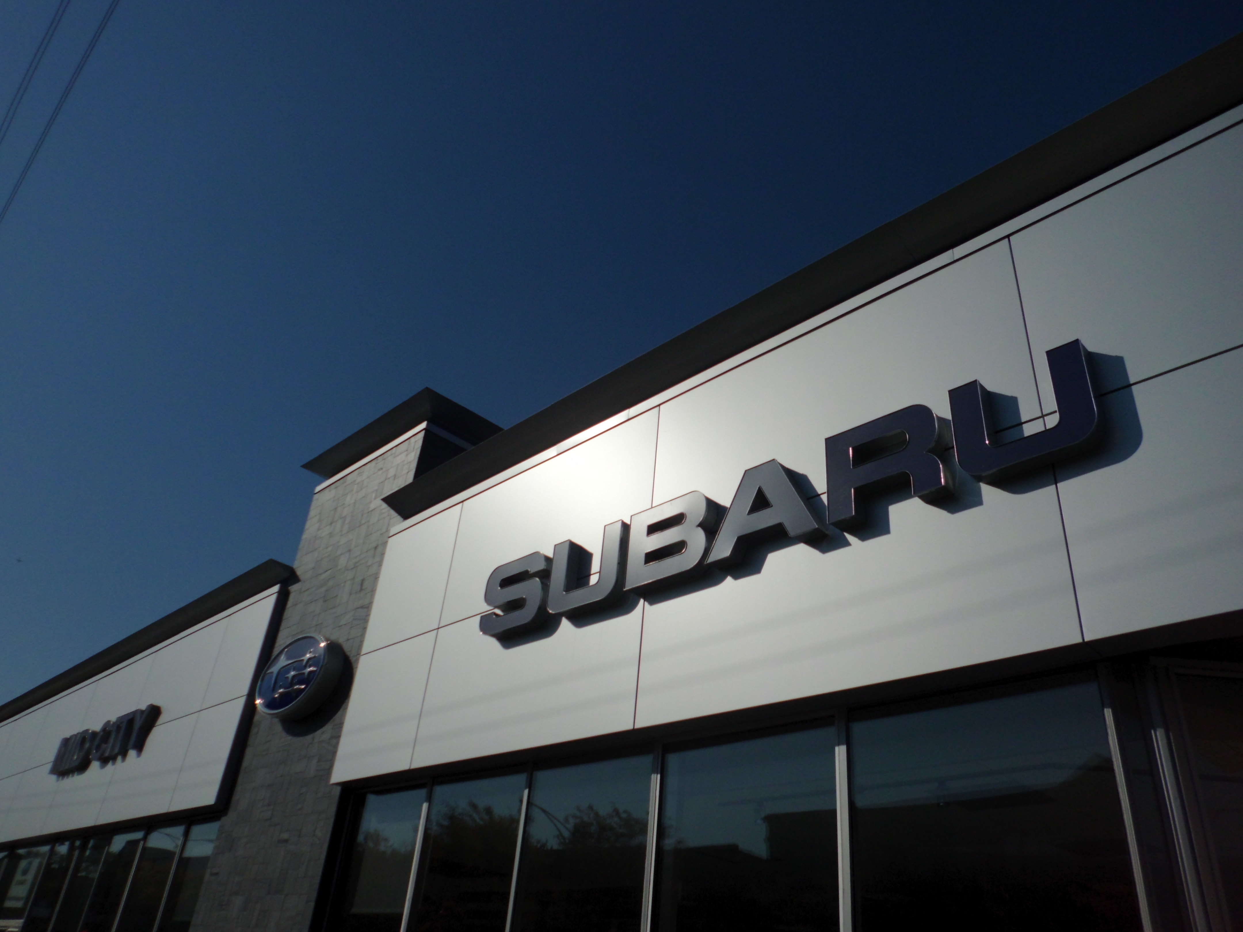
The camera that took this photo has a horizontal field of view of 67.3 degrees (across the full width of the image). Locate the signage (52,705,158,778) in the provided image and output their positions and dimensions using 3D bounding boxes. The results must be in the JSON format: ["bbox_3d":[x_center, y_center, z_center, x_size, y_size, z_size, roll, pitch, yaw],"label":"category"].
[{"bbox_3d":[-7.478,3.985,13.415,0.125,0.548,3.694,30,-39,-35],"label":"signage"}]

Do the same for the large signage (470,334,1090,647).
[{"bbox_3d":[0.618,0.390,6.071,0.125,0.585,4.802,30,-39,-35],"label":"large signage"}]

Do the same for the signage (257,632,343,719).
[{"bbox_3d":[-3.370,2.212,9.779,0.228,0.818,1.444,30,-39,-35],"label":"signage"}]

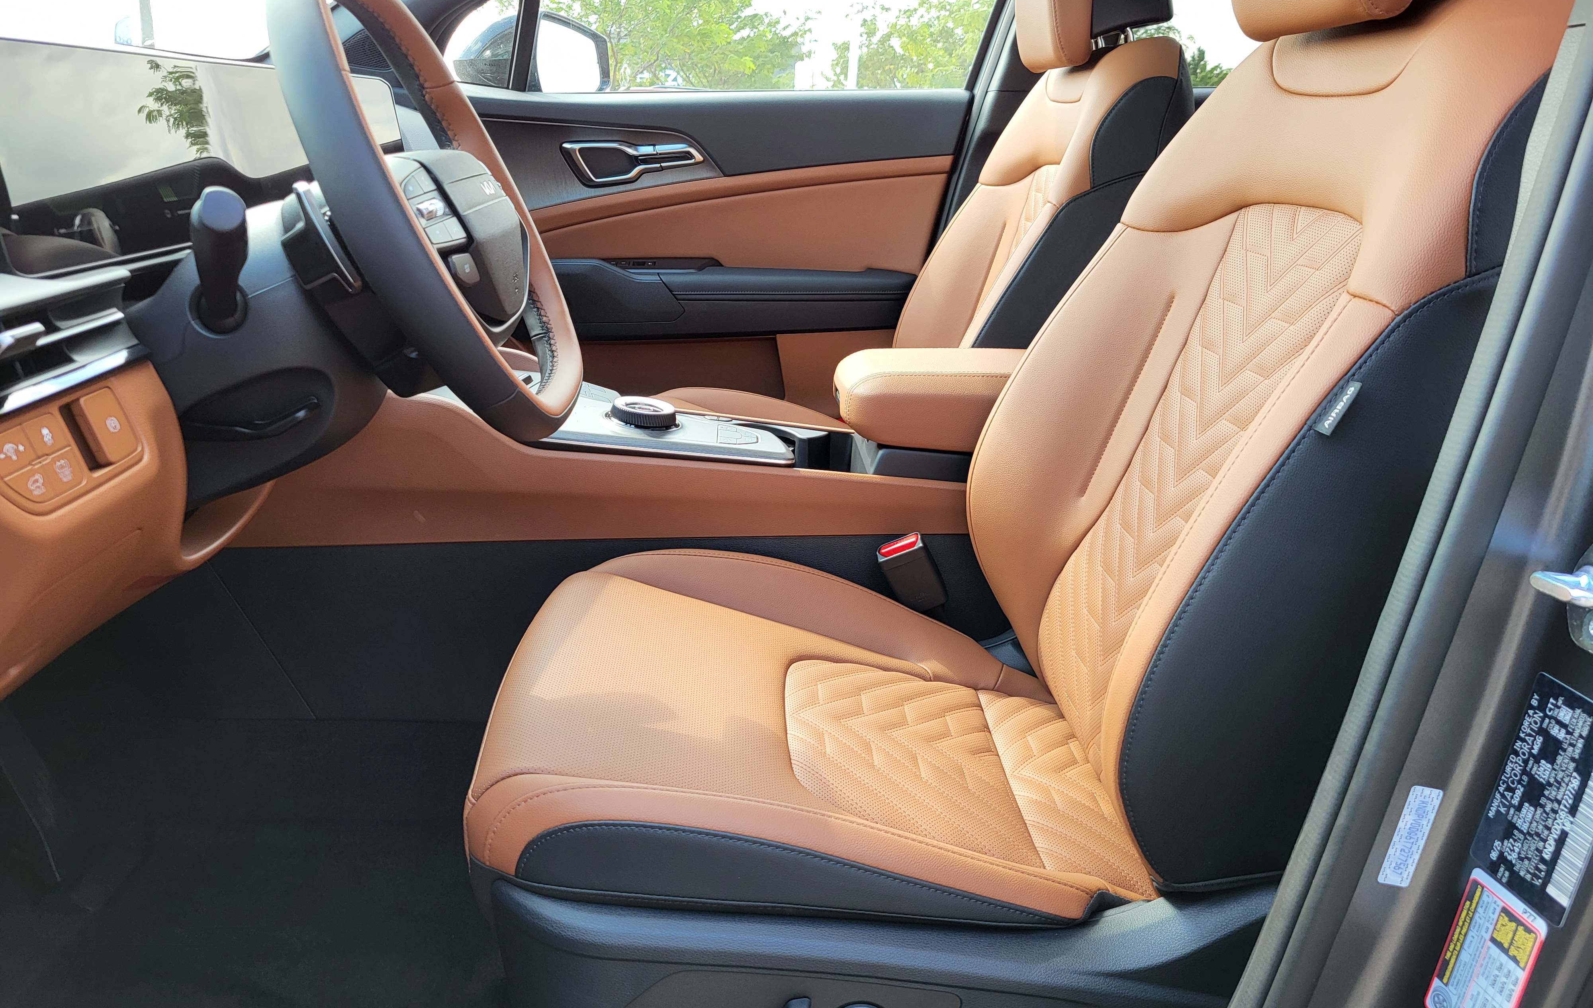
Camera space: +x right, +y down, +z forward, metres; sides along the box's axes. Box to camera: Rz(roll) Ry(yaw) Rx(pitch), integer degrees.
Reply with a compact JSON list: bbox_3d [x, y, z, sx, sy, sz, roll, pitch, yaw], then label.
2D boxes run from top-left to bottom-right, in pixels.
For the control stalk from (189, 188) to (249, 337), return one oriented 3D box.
[{"bbox_3d":[-0.365,-0.152,0.759,0.030,0.030,0.136,-9,-15,-28],"label":"control stalk"}]

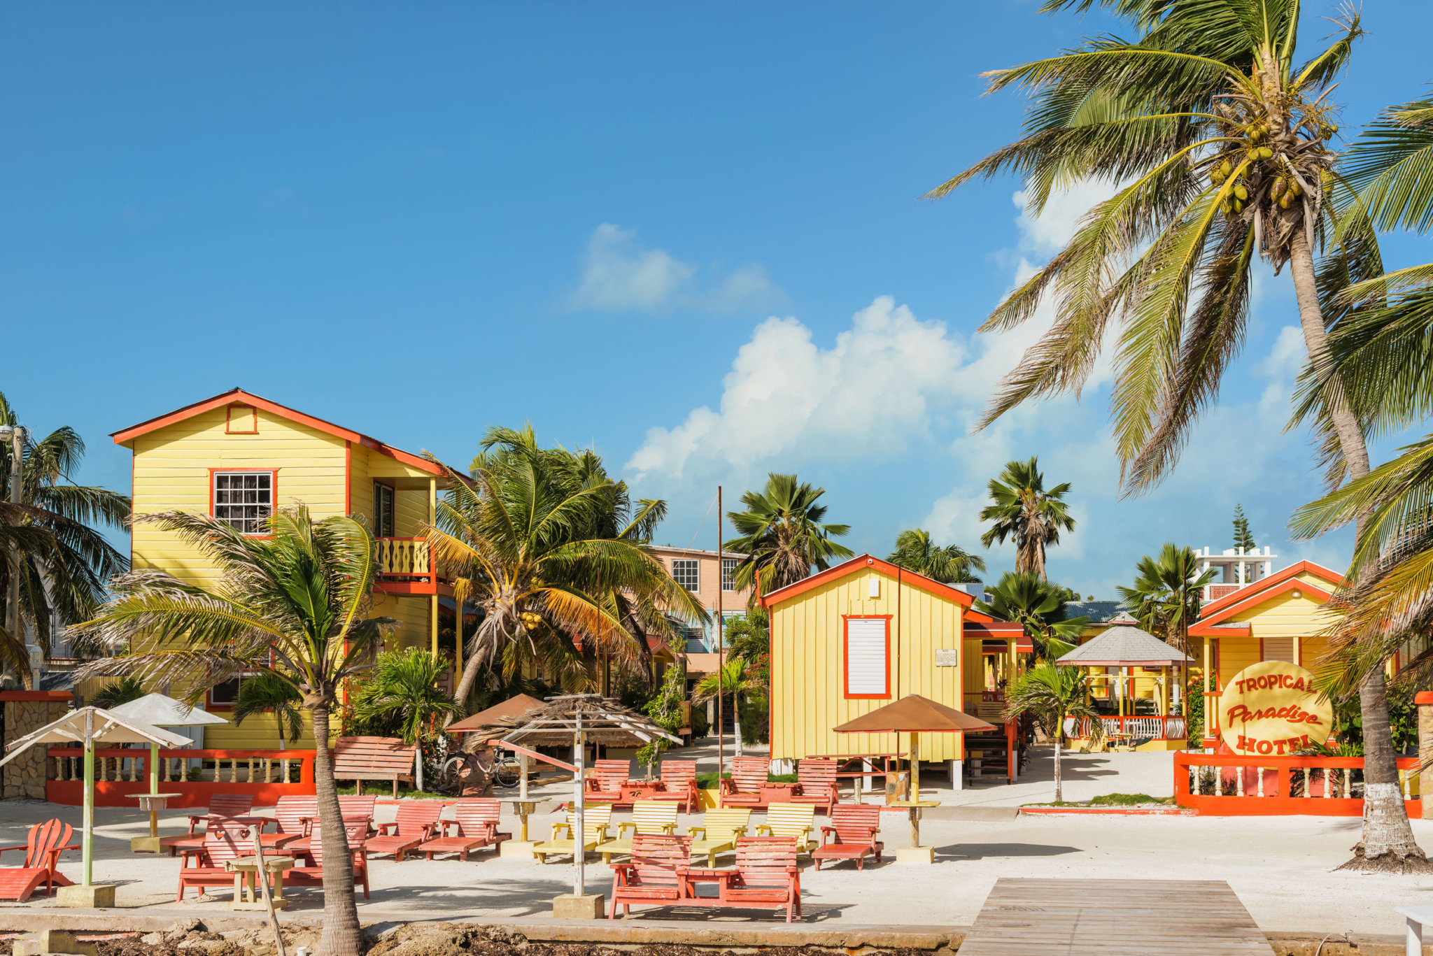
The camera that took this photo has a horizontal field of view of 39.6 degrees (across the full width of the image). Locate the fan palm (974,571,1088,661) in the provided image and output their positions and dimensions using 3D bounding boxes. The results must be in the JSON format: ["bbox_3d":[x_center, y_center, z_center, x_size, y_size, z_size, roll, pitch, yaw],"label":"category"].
[{"bbox_3d":[8.850,5.145,55.763,3.100,4.900,2.900,0,-5,0],"label":"fan palm"}]

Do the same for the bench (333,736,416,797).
[{"bbox_3d":[-6.809,5.606,38.404,1.700,1.120,0.750,-2,-6,19],"label":"bench"}]

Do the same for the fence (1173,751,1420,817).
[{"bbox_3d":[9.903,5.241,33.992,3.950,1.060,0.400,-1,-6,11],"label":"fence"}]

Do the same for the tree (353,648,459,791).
[{"bbox_3d":[-6.150,4.702,39.034,2.000,2.850,2.000,0,-5,0],"label":"tree"}]

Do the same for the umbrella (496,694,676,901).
[{"bbox_3d":[-1.316,3.054,18.586,1.900,2.100,1.900,0,-6,0],"label":"umbrella"}]

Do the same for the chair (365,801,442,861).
[{"bbox_3d":[-3.930,4.364,24.634,0.720,0.720,1.850,-1,-6,11],"label":"chair"}]

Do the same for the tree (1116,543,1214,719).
[{"bbox_3d":[15.570,5.697,68.776,3.400,6.880,3.400,0,-6,0],"label":"tree"}]

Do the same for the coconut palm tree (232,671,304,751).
[{"bbox_3d":[-8.545,4.896,38.000,1.500,2.490,1.500,0,-6,0],"label":"coconut palm tree"}]

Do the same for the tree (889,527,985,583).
[{"bbox_3d":[8.642,5.990,77.792,4.200,8.110,4.200,0,-6,0],"label":"tree"}]

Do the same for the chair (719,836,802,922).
[{"bbox_3d":[0.464,4.068,20.284,0.800,0.820,0.800,-1,-6,9],"label":"chair"}]

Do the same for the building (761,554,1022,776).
[{"bbox_3d":[4.237,4.288,43.771,4.950,4.750,7.000,-1,-6,12],"label":"building"}]

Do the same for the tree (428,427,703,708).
[{"bbox_3d":[-3.150,2.693,41.642,5.800,7.500,5.600,0,-6,0],"label":"tree"}]

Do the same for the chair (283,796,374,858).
[{"bbox_3d":[-5.100,4.670,26.486,0.700,0.740,1.600,-1,-5,15],"label":"chair"}]

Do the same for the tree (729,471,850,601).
[{"bbox_3d":[2.042,3.836,55.897,3.500,8.000,3.500,0,-6,0],"label":"tree"}]

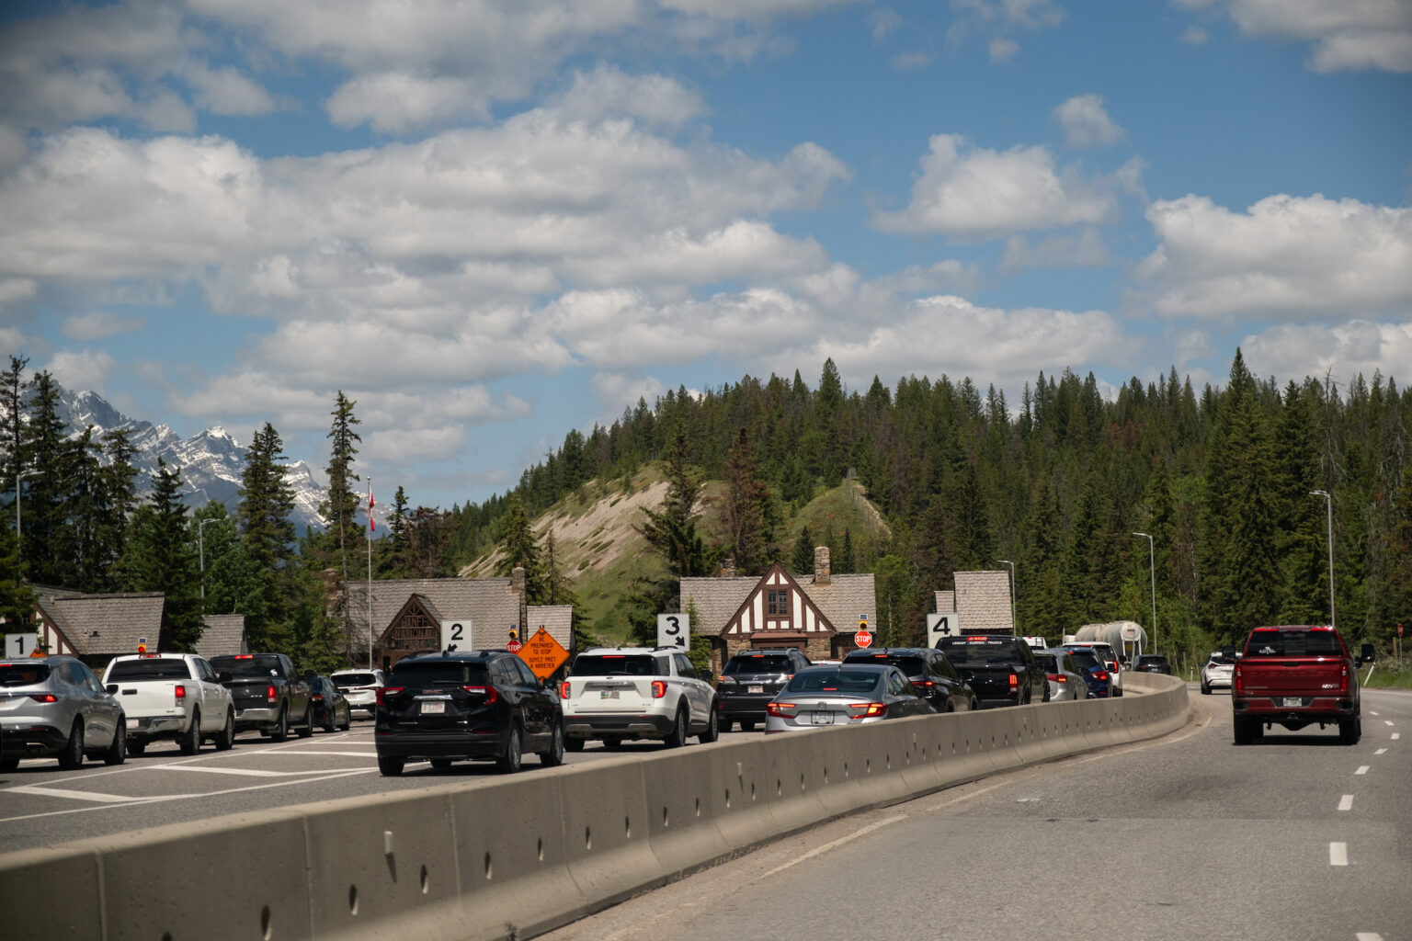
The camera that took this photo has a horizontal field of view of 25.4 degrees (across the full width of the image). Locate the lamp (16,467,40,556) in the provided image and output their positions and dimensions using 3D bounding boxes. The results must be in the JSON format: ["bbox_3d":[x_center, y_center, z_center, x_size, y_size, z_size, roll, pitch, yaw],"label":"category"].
[{"bbox_3d":[-30.042,5.537,139.648,1.300,11.000,0.350,-1,-4,0],"label":"lamp"}]

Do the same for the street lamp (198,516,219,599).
[{"bbox_3d":[-23.706,6.646,149.729,1.100,8.880,0.300,-1,-4,6],"label":"street lamp"}]

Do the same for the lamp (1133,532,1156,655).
[{"bbox_3d":[26.467,8.198,189.729,1.200,8.860,0.300,-1,-4,-4],"label":"lamp"}]

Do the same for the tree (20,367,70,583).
[{"bbox_3d":[-35.114,3.752,167.415,3.600,18.300,3.600,-1,-4,0],"label":"tree"}]

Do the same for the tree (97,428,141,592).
[{"bbox_3d":[-31.366,5.238,167.520,3.000,15.000,3.000,-1,-4,0],"label":"tree"}]

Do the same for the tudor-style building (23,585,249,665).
[{"bbox_3d":[-25.545,7.809,136.814,11.000,5.800,7.500,-1,-4,0],"label":"tudor-style building"}]

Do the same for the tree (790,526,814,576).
[{"bbox_3d":[5.212,7.159,164.736,2.400,8.650,2.400,-1,-4,0],"label":"tree"}]

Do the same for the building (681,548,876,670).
[{"bbox_3d":[3.316,6.791,139.779,8.700,6.900,6.500,-1,-4,0],"label":"building"}]

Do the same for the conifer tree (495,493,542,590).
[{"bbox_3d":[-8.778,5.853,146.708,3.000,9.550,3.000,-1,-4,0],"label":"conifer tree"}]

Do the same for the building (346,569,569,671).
[{"bbox_3d":[-11.042,7.507,140.795,10.400,6.400,7.000,-1,-4,0],"label":"building"}]

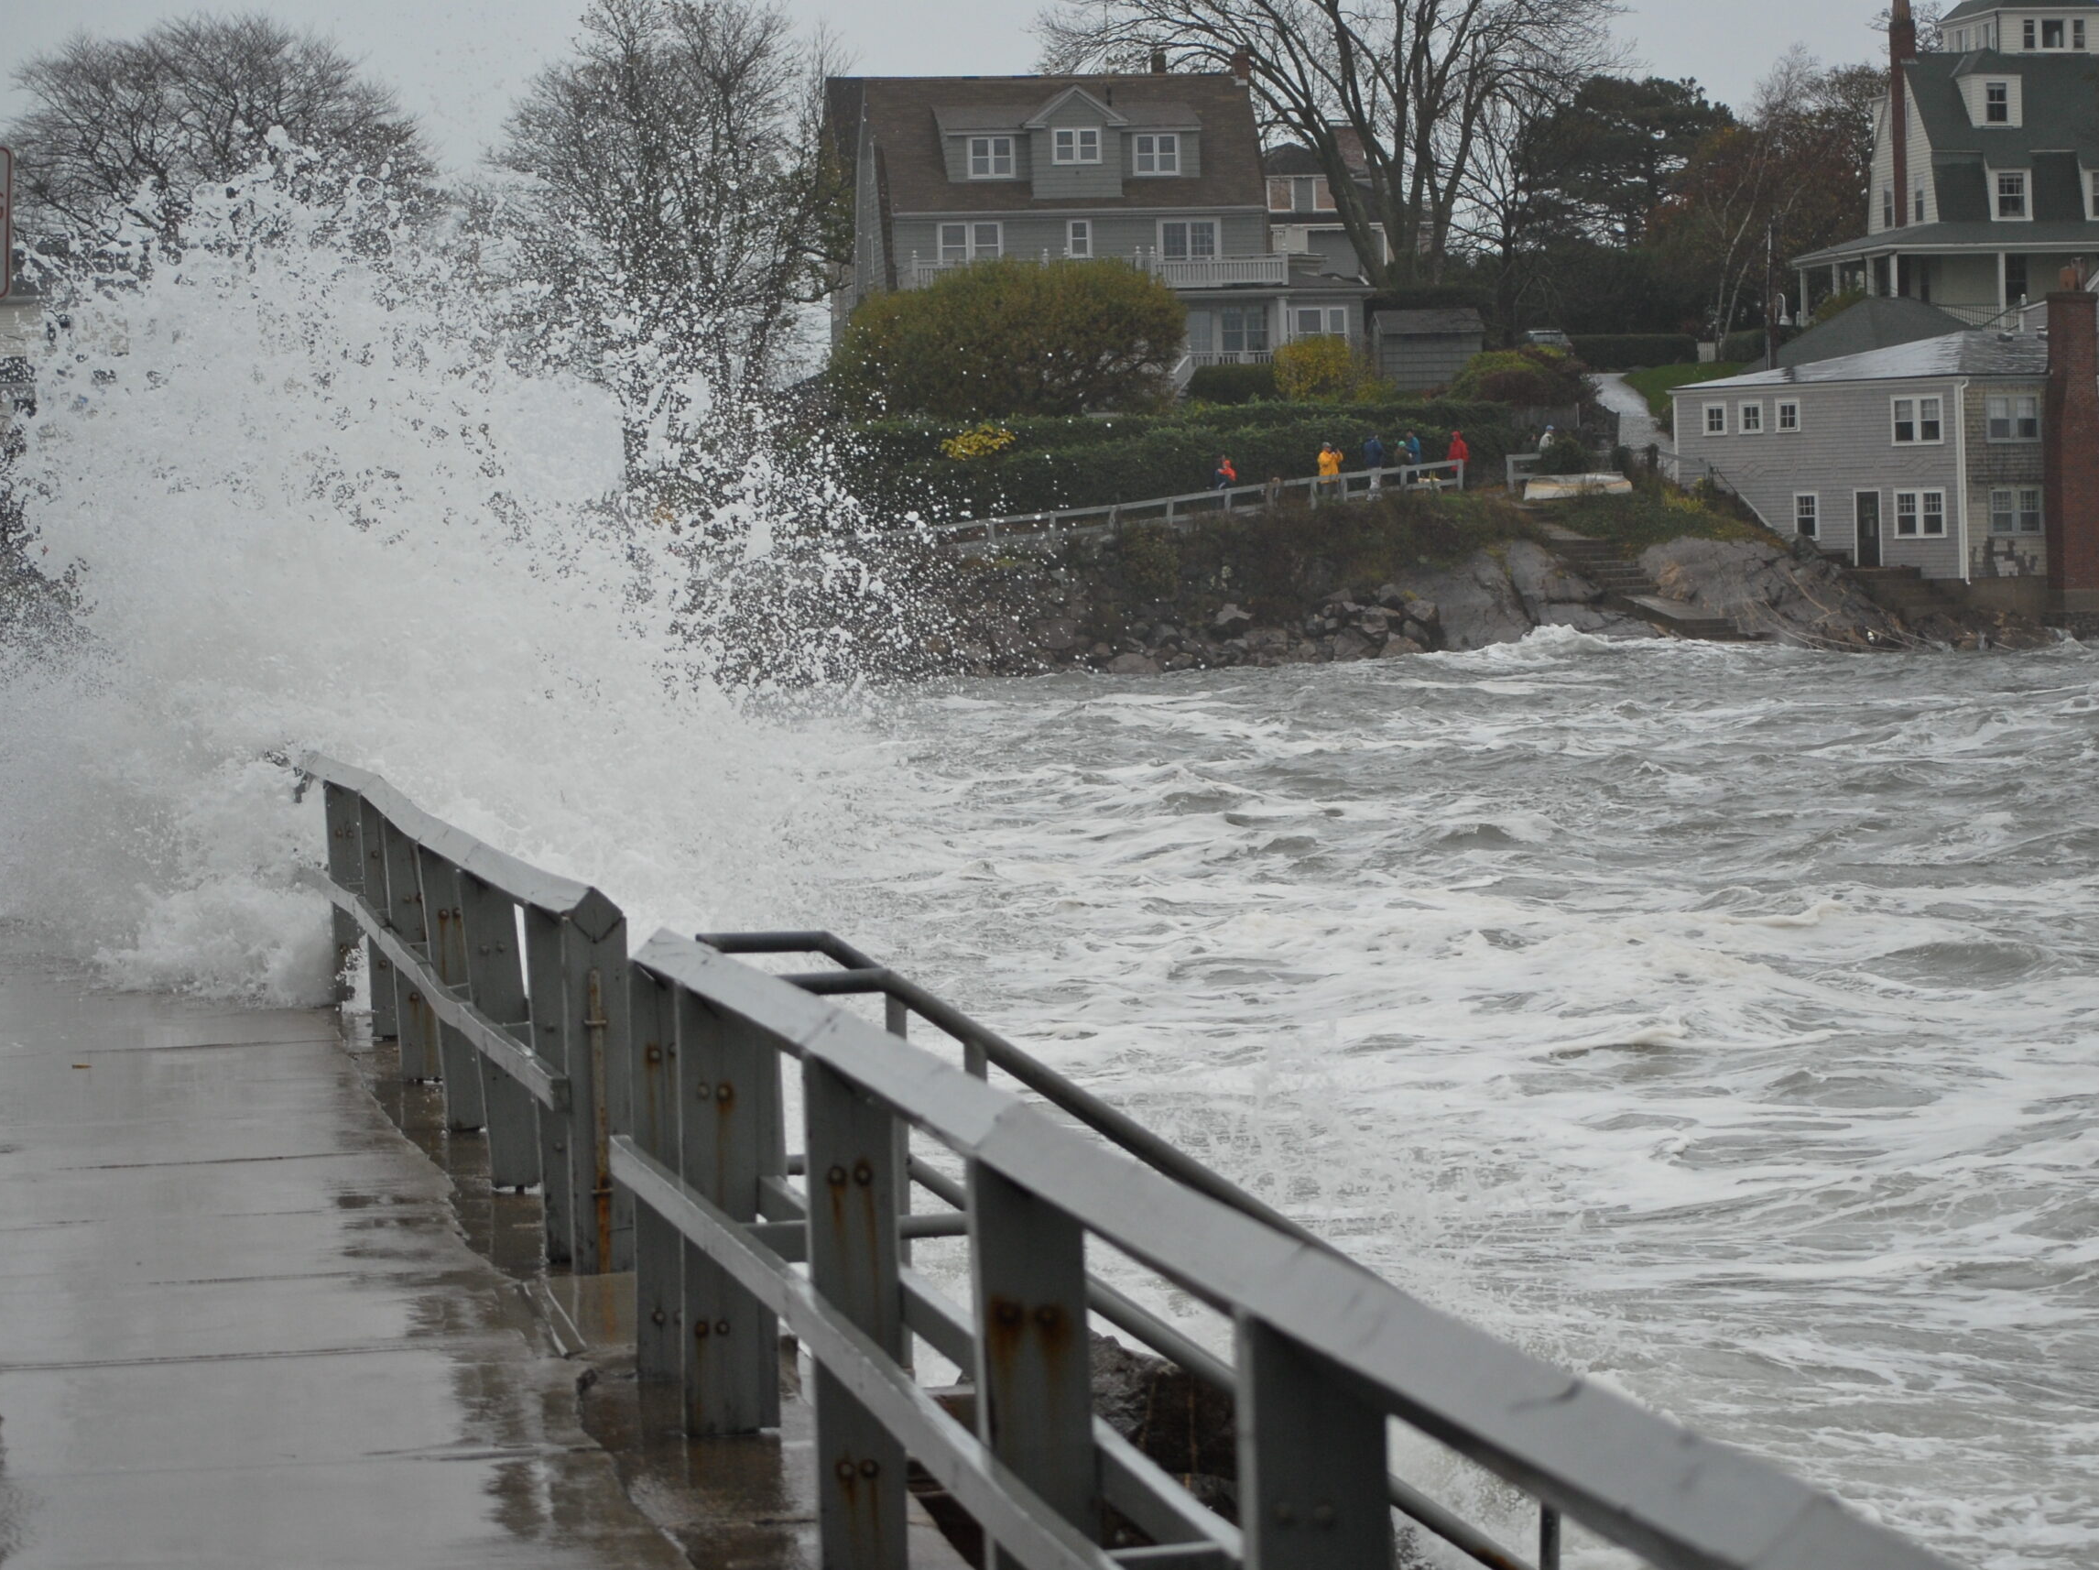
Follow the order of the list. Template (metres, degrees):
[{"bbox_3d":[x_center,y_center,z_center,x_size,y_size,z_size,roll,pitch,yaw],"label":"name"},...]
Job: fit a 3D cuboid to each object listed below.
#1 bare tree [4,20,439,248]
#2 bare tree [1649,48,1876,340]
[{"bbox_3d":[-26.783,-18.260,172.000,13.300,13.000,12.500,-2,3,0],"label":"bare tree"},{"bbox_3d":[27.223,-22.147,204.000,8.400,11.800,7.500,-2,3,0],"label":"bare tree"}]

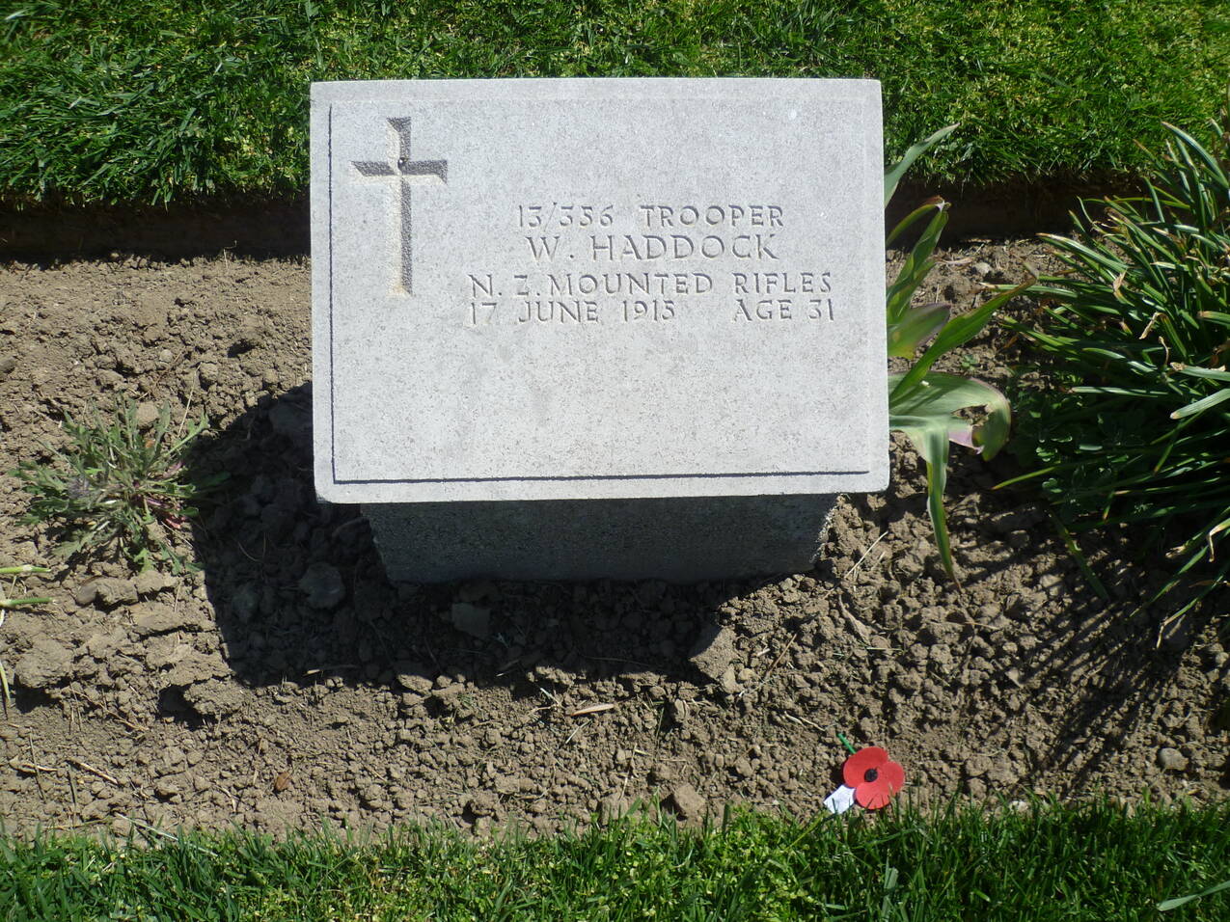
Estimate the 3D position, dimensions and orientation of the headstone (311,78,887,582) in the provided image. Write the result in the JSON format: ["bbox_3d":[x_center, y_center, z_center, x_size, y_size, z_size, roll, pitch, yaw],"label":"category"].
[{"bbox_3d":[-0.013,-0.099,1.024,0.508,0.555,0.405,-1,54,-2],"label":"headstone"}]

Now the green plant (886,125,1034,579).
[{"bbox_3d":[0.366,-0.130,1.177,0.220,0.360,0.370,-1,54,-2],"label":"green plant"}]

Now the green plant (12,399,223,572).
[{"bbox_3d":[-0.608,0.029,1.215,0.240,0.075,0.225,-1,54,-2],"label":"green plant"}]

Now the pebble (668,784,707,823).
[{"bbox_3d":[0.075,0.354,1.029,0.036,0.026,0.034,-1,54,-2],"label":"pebble"}]

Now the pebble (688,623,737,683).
[{"bbox_3d":[0.110,0.217,1.119,0.055,0.040,0.054,-1,54,-2],"label":"pebble"}]

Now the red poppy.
[{"bbox_3d":[0.272,0.333,1.046,0.066,0.022,0.062,-1,54,-2],"label":"red poppy"}]

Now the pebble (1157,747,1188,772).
[{"bbox_3d":[0.599,0.322,1.071,0.031,0.018,0.023,-1,54,-2],"label":"pebble"}]

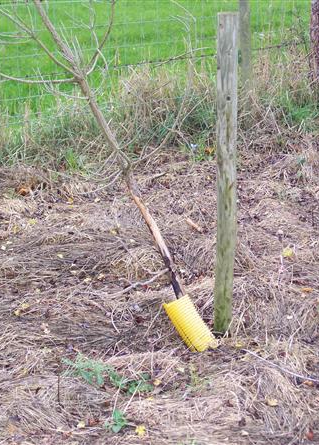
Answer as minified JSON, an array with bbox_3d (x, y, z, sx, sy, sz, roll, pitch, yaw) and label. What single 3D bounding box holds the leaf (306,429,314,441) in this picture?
[{"bbox_3d":[0.483,0.683,4.302,0.025,0.021,0.045,0,15,0],"label":"leaf"}]

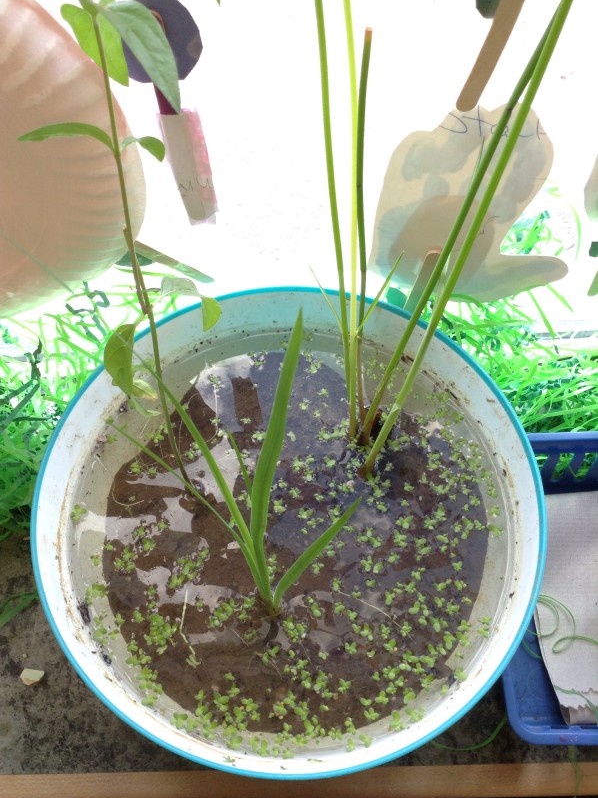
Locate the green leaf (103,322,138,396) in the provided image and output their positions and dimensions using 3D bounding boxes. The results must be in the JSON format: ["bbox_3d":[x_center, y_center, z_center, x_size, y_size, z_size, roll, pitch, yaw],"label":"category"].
[{"bbox_3d":[-0.097,-0.022,0.415,0.019,0.047,0.011,-3,37,-10],"label":"green leaf"}]

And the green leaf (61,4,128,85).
[{"bbox_3d":[-0.089,-0.156,0.335,0.018,0.008,0.039,-32,99,-3],"label":"green leaf"}]

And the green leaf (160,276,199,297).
[{"bbox_3d":[-0.064,-0.061,0.410,0.020,0.008,0.013,9,62,-6],"label":"green leaf"}]

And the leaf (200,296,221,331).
[{"bbox_3d":[-0.049,-0.047,0.420,0.008,0.023,0.011,12,42,13],"label":"leaf"}]

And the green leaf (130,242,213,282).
[{"bbox_3d":[-0.094,-0.101,0.570,0.074,0.012,0.006,22,55,-35],"label":"green leaf"}]

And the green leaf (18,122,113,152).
[{"bbox_3d":[-0.110,-0.124,0.360,0.045,0.012,0.012,0,62,0],"label":"green leaf"}]

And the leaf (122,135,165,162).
[{"bbox_3d":[-0.073,-0.118,0.360,0.020,0.011,0.012,0,62,0],"label":"leaf"}]

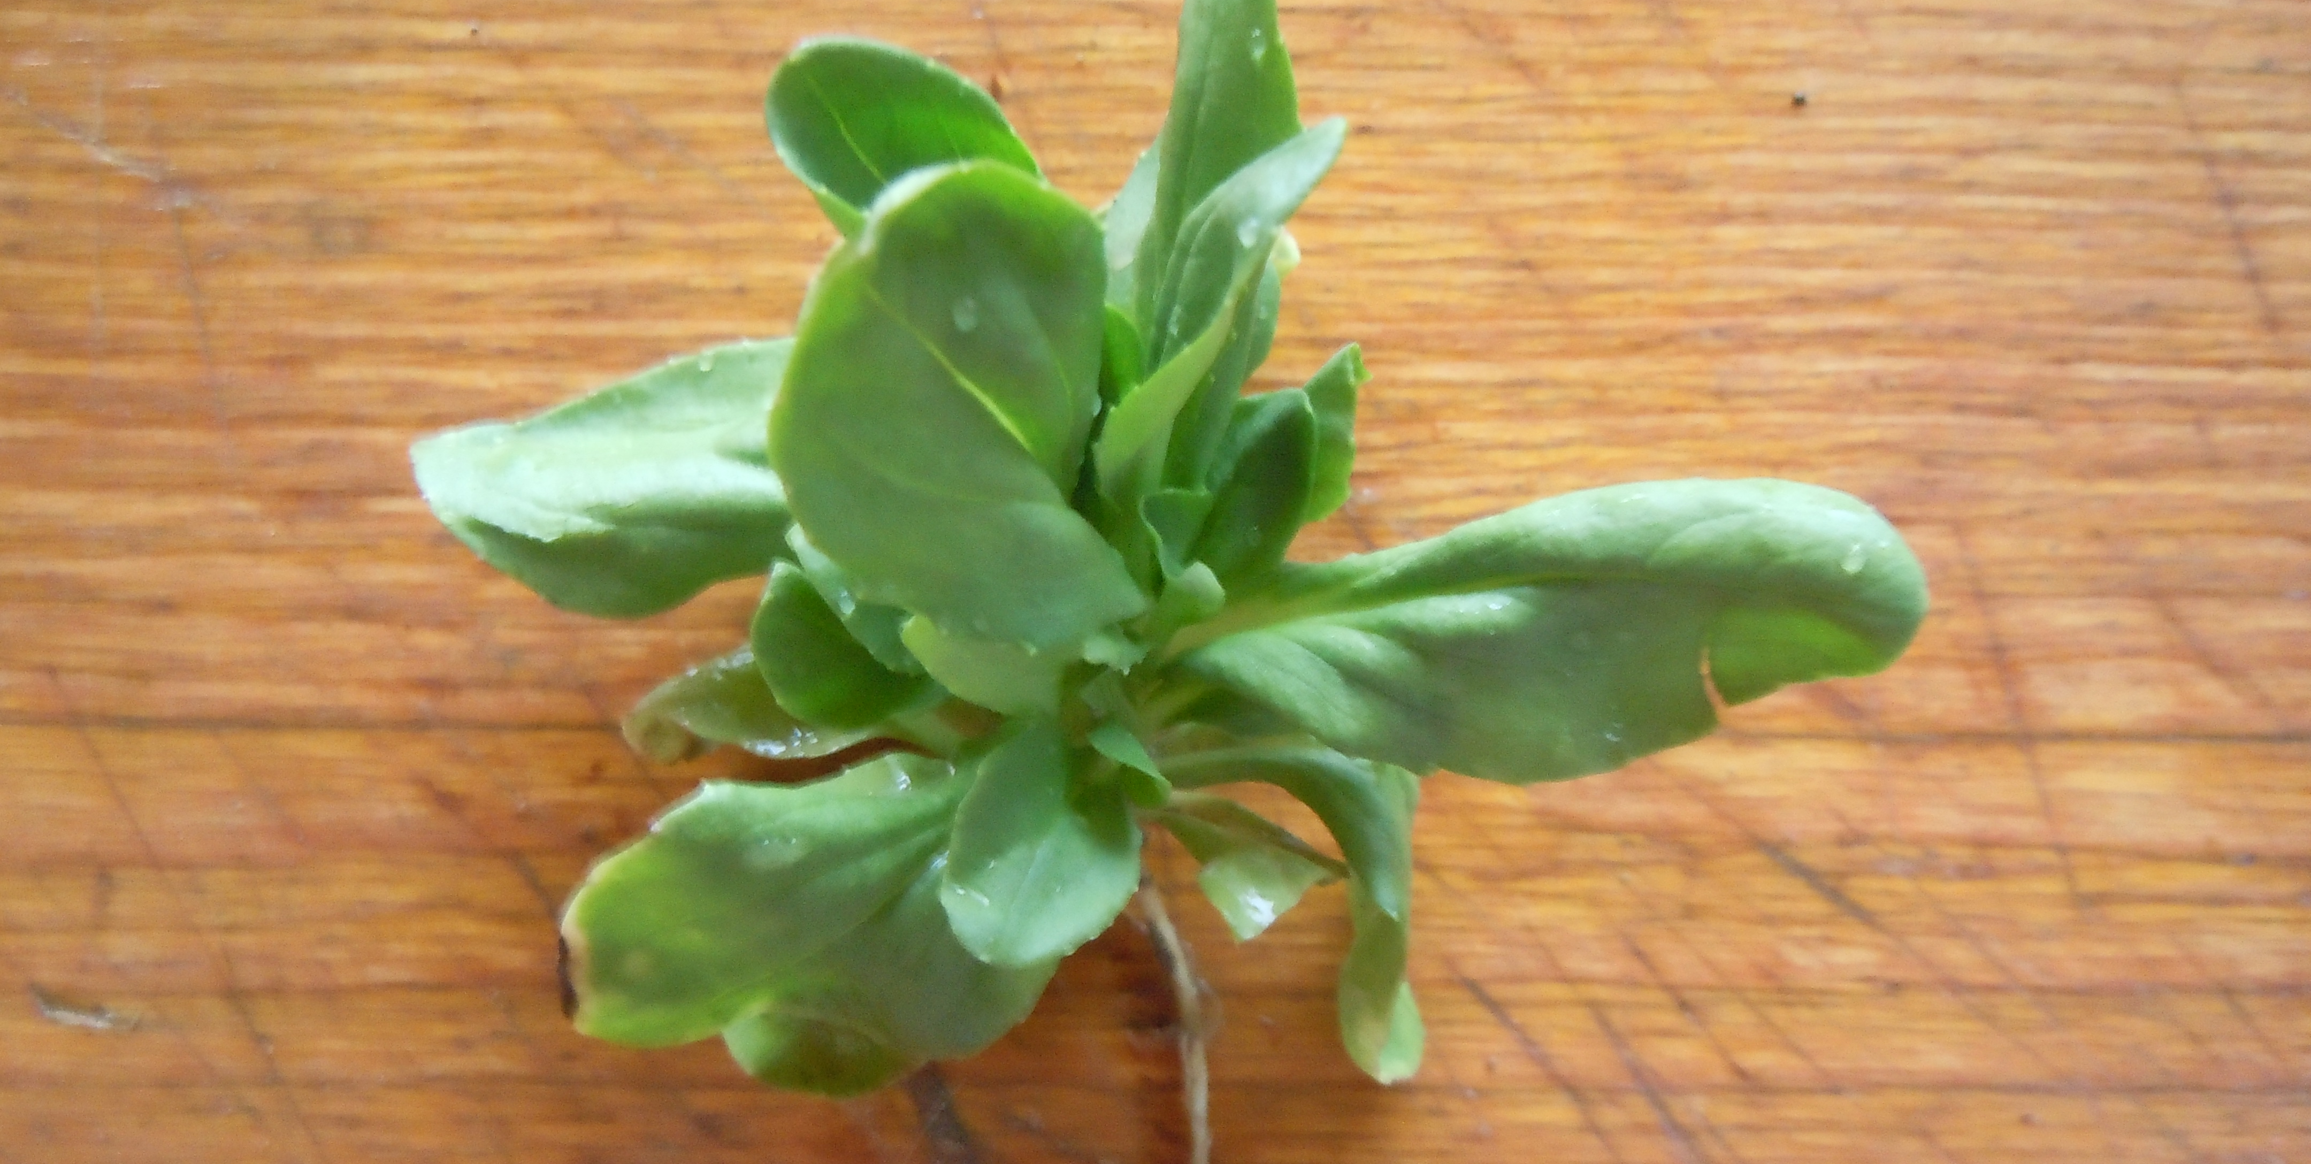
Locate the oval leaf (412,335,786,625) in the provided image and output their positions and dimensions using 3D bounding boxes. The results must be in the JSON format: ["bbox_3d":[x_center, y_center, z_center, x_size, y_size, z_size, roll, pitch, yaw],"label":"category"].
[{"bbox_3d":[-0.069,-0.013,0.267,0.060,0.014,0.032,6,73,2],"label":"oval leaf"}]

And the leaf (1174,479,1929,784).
[{"bbox_3d":[0.052,0.007,0.265,0.099,0.020,0.034,-5,83,0],"label":"leaf"}]

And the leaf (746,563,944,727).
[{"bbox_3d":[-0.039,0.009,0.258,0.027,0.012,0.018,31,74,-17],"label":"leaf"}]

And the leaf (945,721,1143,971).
[{"bbox_3d":[-0.014,0.034,0.256,0.025,0.010,0.034,13,75,1],"label":"leaf"}]

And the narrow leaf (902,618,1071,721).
[{"bbox_3d":[-0.021,0.010,0.252,0.026,0.008,0.015,24,95,-12],"label":"narrow leaf"}]

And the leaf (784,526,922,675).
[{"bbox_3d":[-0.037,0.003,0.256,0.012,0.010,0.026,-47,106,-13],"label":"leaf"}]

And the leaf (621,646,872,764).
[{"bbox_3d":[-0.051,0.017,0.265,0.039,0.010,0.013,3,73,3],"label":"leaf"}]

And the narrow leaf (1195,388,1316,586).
[{"bbox_3d":[0.013,-0.012,0.262,0.015,0.010,0.031,30,102,21],"label":"narrow leaf"}]

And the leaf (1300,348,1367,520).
[{"bbox_3d":[0.022,-0.019,0.270,0.013,0.008,0.029,25,93,-3],"label":"leaf"}]

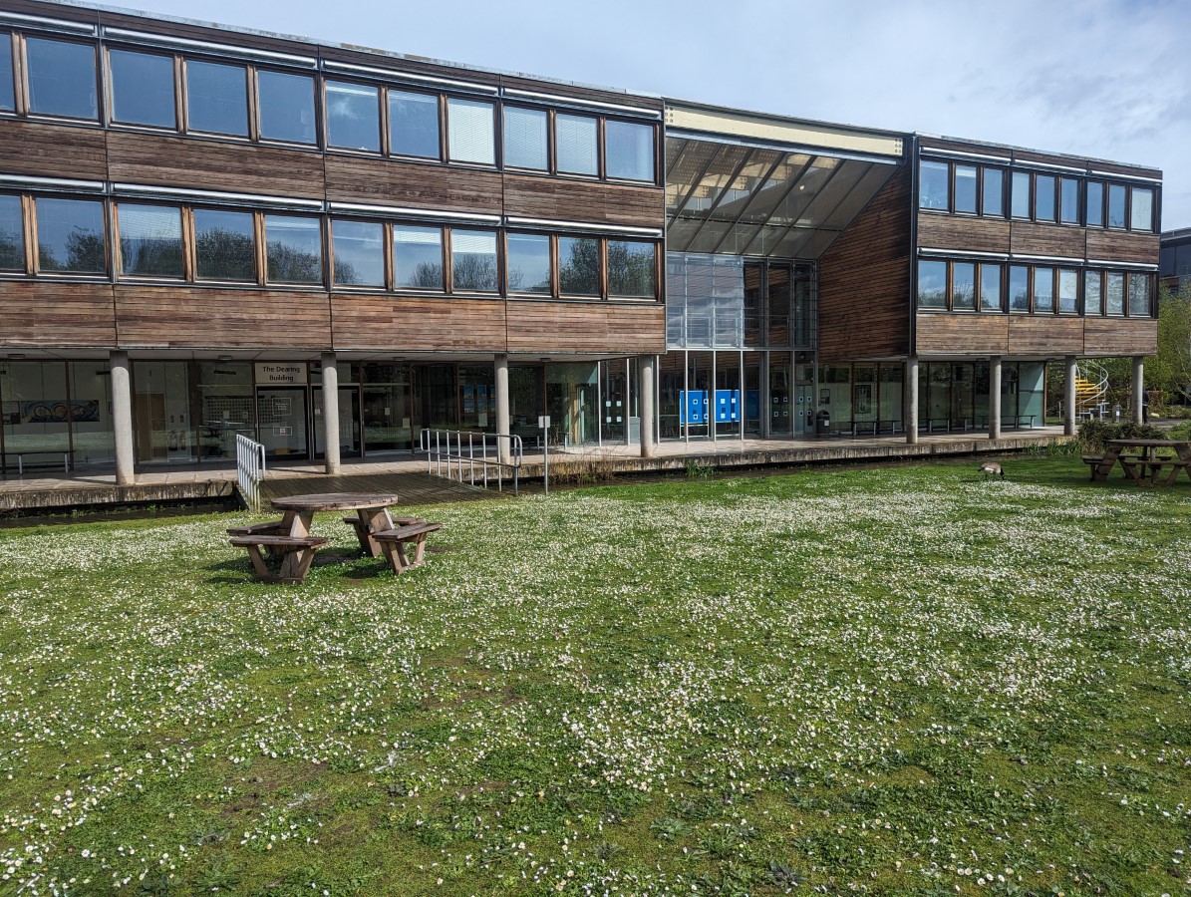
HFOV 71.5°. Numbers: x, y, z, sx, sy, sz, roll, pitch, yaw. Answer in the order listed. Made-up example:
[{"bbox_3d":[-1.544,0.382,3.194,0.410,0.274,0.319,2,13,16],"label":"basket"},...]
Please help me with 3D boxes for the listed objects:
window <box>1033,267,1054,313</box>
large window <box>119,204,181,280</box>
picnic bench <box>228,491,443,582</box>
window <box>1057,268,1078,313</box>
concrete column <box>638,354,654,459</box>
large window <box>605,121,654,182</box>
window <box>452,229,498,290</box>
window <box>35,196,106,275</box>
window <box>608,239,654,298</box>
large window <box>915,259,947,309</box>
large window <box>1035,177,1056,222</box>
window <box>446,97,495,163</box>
[{"bbox_3d":[15.705,-5.528,28.941,1.000,1.470,0.100,-3,4,-24],"label":"window"},{"bbox_3d":[-9.472,-4.433,17.643,1.180,1.470,0.100,-3,4,-24],"label":"large window"},{"bbox_3d":[-2.752,0.900,8.766,2.060,0.750,2.060,0,4,18],"label":"picnic bench"},{"bbox_3d":[16.830,-5.576,29.433,1.000,1.470,0.100,-3,4,-24],"label":"window"},{"bbox_3d":[1.508,-1.232,24.121,0.363,2.982,0.363,-3,4,-25],"label":"concrete column"},{"bbox_3d":[0.901,-7.802,21.727,1.460,1.430,0.120,-3,4,-26],"label":"large window"},{"bbox_3d":[-3.001,-4.675,20.582,1.180,1.470,0.100,-3,4,-24],"label":"window"},{"bbox_3d":[-11.086,-4.494,17.516,1.220,1.540,0.100,-3,4,-25],"label":"window"},{"bbox_3d":[1.029,-5.051,23.291,1.485,1.540,0.100,-3,4,-25],"label":"window"},{"bbox_3d":[11.381,-5.539,27.948,1.300,1.540,0.100,-3,4,-23],"label":"large window"},{"bbox_3d":[15.211,-8.441,27.983,0.931,1.452,0.120,-3,4,-24],"label":"large window"},{"bbox_3d":[-3.060,-7.815,20.392,1.180,1.470,0.100,-3,4,-24],"label":"window"}]

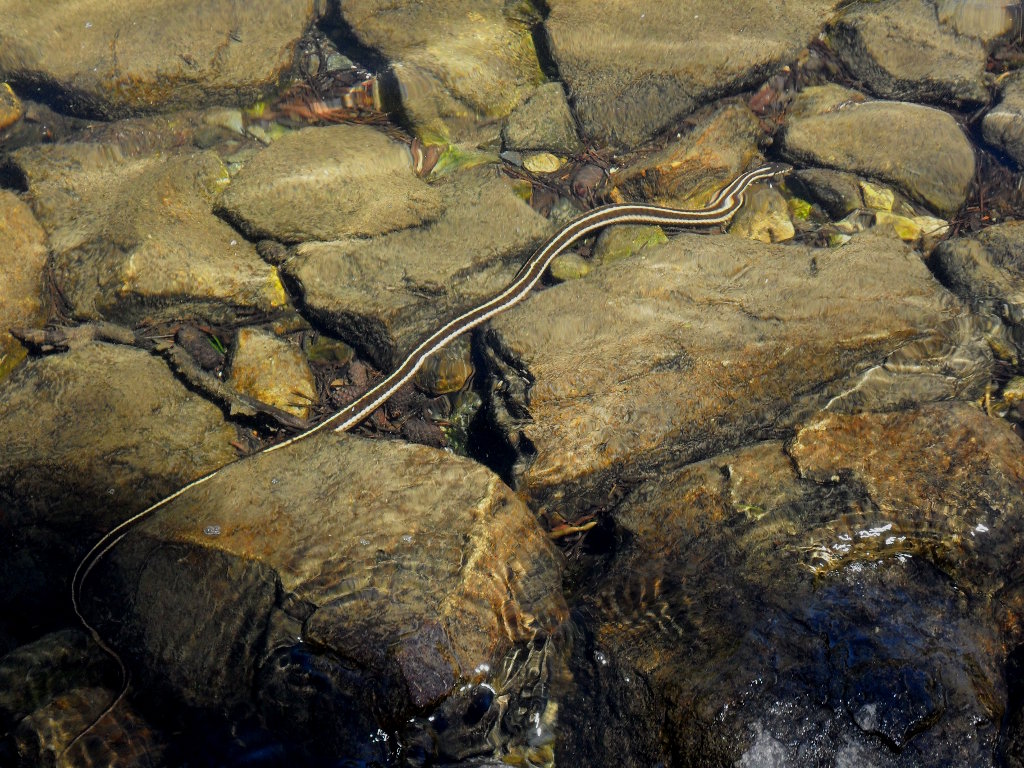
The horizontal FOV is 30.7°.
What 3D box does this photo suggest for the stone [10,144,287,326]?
[{"bbox_3d":[-0.340,-0.141,1.747,0.254,0.120,0.193,9,46,8],"label":"stone"}]

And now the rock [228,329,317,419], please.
[{"bbox_3d":[-0.205,-0.009,1.601,0.064,0.050,0.094,14,47,14],"label":"rock"}]

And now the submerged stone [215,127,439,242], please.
[{"bbox_3d":[-0.174,-0.193,1.785,0.218,0.080,0.133,4,45,4],"label":"submerged stone"}]

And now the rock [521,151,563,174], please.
[{"bbox_3d":[0.030,-0.215,1.807,0.041,0.020,0.028,0,45,0],"label":"rock"}]

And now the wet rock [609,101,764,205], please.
[{"bbox_3d":[0.170,-0.227,1.819,0.156,0.070,0.107,-18,48,-17],"label":"wet rock"}]

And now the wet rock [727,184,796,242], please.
[{"bbox_3d":[0.232,-0.161,1.739,0.062,0.045,0.065,0,45,0],"label":"wet rock"}]

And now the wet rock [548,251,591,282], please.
[{"bbox_3d":[0.053,-0.107,1.700,0.040,0.027,0.029,0,45,0],"label":"wet rock"}]

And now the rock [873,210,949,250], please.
[{"bbox_3d":[0.368,-0.142,1.720,0.069,0.027,0.038,11,46,11],"label":"rock"}]

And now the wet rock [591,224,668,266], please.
[{"bbox_3d":[0.109,-0.133,1.725,0.072,0.040,0.048,-9,46,-8],"label":"wet rock"}]

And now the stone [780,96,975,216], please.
[{"bbox_3d":[0.352,-0.220,1.798,0.184,0.090,0.123,9,46,8],"label":"stone"}]

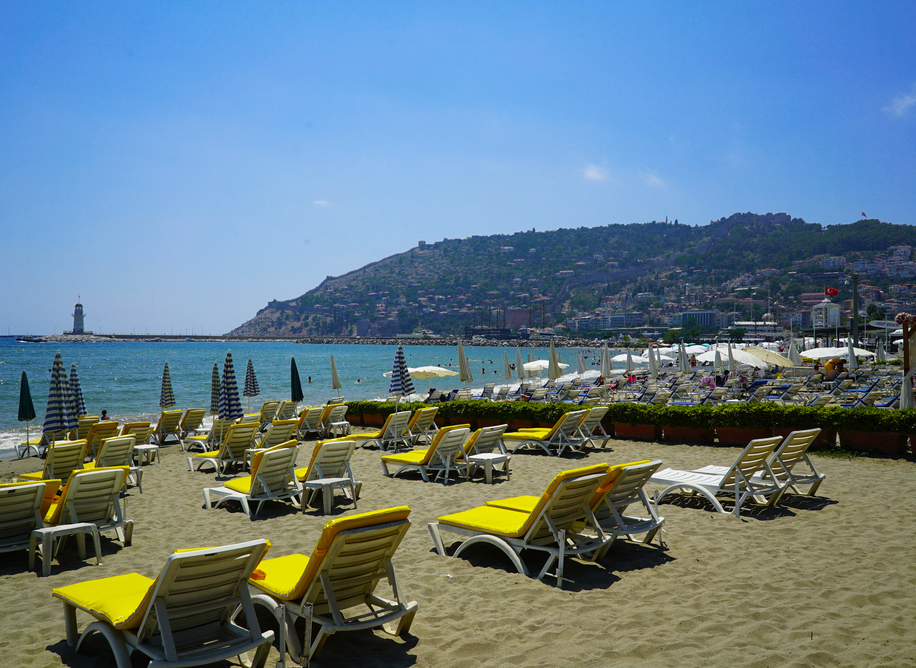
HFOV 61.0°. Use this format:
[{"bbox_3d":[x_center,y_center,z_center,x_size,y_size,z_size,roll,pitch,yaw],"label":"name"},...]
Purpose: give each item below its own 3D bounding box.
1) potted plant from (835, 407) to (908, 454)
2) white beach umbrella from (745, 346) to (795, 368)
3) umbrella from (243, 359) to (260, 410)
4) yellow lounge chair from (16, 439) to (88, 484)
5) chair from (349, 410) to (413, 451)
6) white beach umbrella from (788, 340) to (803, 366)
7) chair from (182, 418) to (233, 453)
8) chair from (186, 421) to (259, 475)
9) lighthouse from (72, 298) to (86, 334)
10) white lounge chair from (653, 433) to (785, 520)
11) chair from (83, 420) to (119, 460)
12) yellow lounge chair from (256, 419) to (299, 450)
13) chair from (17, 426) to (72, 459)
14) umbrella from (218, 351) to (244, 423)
[{"bbox_3d":[7.690,1.785,14.470,0.500,0.740,1.080,0,-4,-42],"label":"potted plant"},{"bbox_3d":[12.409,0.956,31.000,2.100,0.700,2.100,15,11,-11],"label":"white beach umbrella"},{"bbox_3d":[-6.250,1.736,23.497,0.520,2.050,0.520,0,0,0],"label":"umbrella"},{"bbox_3d":[-6.956,2.278,13.316,0.700,0.910,1.800,1,-4,-44],"label":"yellow lounge chair"},{"bbox_3d":[-1.823,2.317,18.800,0.714,0.857,1.775,-1,-3,-44],"label":"chair"},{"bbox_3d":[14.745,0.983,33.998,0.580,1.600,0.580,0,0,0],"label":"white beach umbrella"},{"bbox_3d":[-6.183,2.447,19.358,1.677,0.859,0.690,0,0,42],"label":"chair"},{"bbox_3d":[-4.706,2.285,15.677,0.700,0.910,1.800,0,-4,-43],"label":"chair"},{"bbox_3d":[-221.302,-10.524,455.000,8.200,20.756,8.200,0,0,0],"label":"lighthouse"},{"bbox_3d":[3.007,1.626,9.397,0.714,0.816,1.775,-2,-2,-34],"label":"white lounge chair"},{"bbox_3d":[-8.689,2.661,18.492,0.700,0.910,1.800,1,-4,-45],"label":"chair"},{"bbox_3d":[-4.051,2.227,16.186,0.700,0.910,1.800,0,-4,-40],"label":"yellow lounge chair"},{"bbox_3d":[-11.549,2.916,21.650,1.767,0.926,0.704,-5,-3,36],"label":"chair"},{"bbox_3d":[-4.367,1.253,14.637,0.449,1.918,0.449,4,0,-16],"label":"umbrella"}]

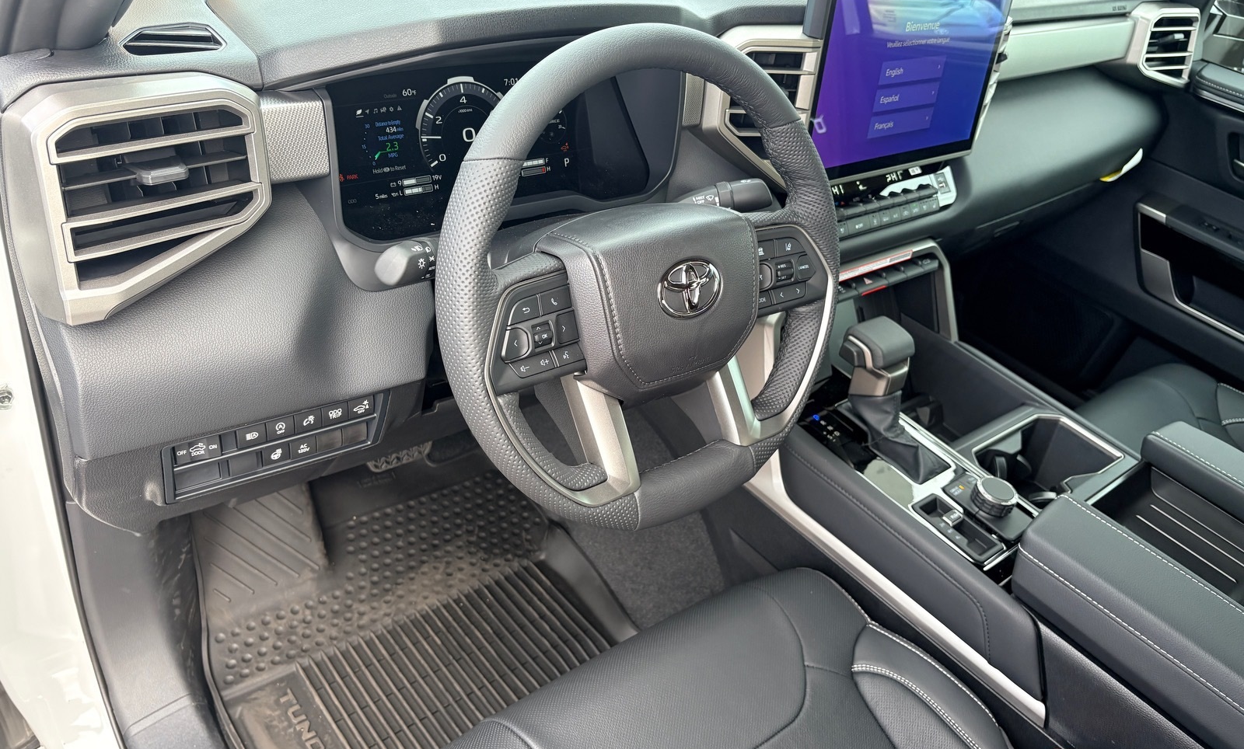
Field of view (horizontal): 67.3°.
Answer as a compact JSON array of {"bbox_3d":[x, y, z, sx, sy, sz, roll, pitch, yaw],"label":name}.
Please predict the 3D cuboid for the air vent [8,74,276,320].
[{"bbox_3d":[-0.346,-0.140,0.695,0.075,0.167,0.158,26,36,38],"label":"air vent"}]

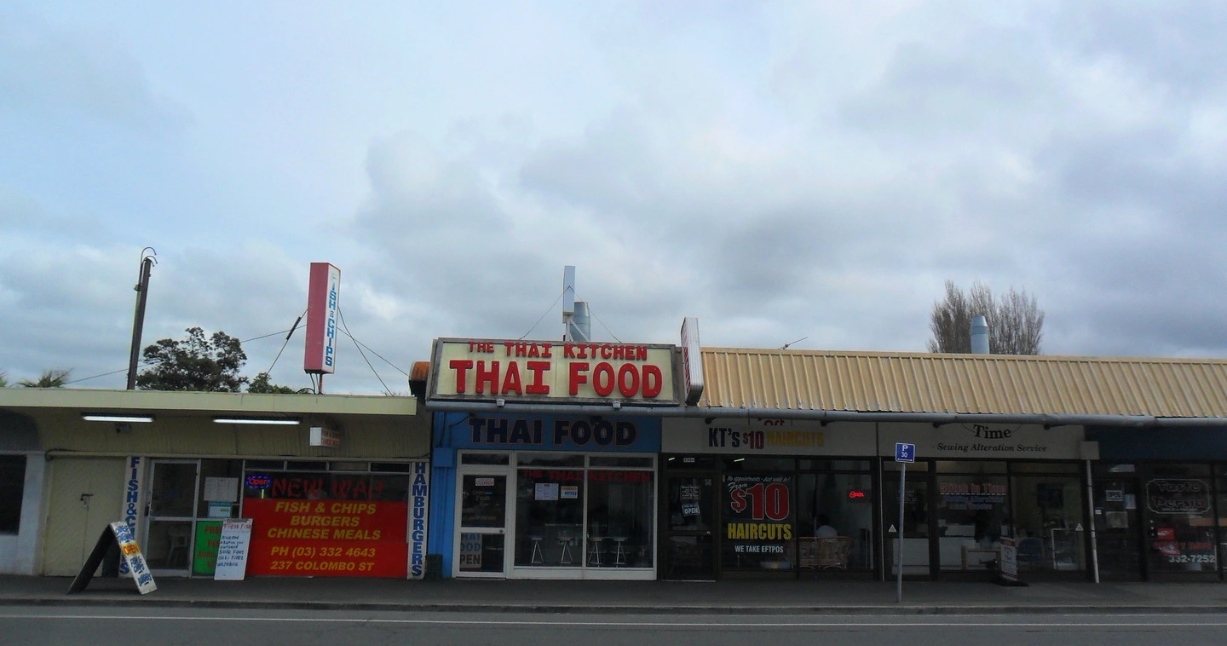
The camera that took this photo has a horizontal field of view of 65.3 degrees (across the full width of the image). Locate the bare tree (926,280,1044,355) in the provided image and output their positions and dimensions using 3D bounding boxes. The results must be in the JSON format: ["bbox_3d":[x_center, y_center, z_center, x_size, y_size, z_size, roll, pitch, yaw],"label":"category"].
[{"bbox_3d":[19.872,4.233,50.253,6.273,12.715,5.646,1,-10,-3],"label":"bare tree"}]

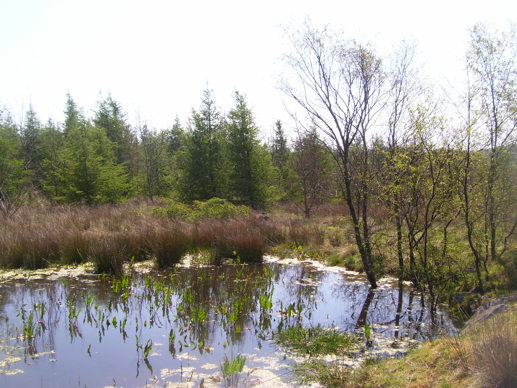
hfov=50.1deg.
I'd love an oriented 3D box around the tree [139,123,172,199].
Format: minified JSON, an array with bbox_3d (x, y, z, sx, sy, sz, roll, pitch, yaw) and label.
[{"bbox_3d":[-5.777,-1.879,31.000,1.900,4.300,1.900,0,1,0],"label":"tree"}]

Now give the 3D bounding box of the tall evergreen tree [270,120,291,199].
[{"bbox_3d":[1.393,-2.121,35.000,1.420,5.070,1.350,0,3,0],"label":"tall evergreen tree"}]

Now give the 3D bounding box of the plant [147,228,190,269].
[{"bbox_3d":[-2.035,1.221,12.500,1.000,0.970,0.950,0,3,0],"label":"plant"}]

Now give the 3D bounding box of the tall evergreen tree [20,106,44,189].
[{"bbox_3d":[-13.964,-2.861,34.000,1.520,5.290,1.440,0,3,0],"label":"tall evergreen tree"}]

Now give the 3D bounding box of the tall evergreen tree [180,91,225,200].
[{"bbox_3d":[-2.786,-2.432,28.000,2.330,5.830,2.210,0,3,0],"label":"tall evergreen tree"}]

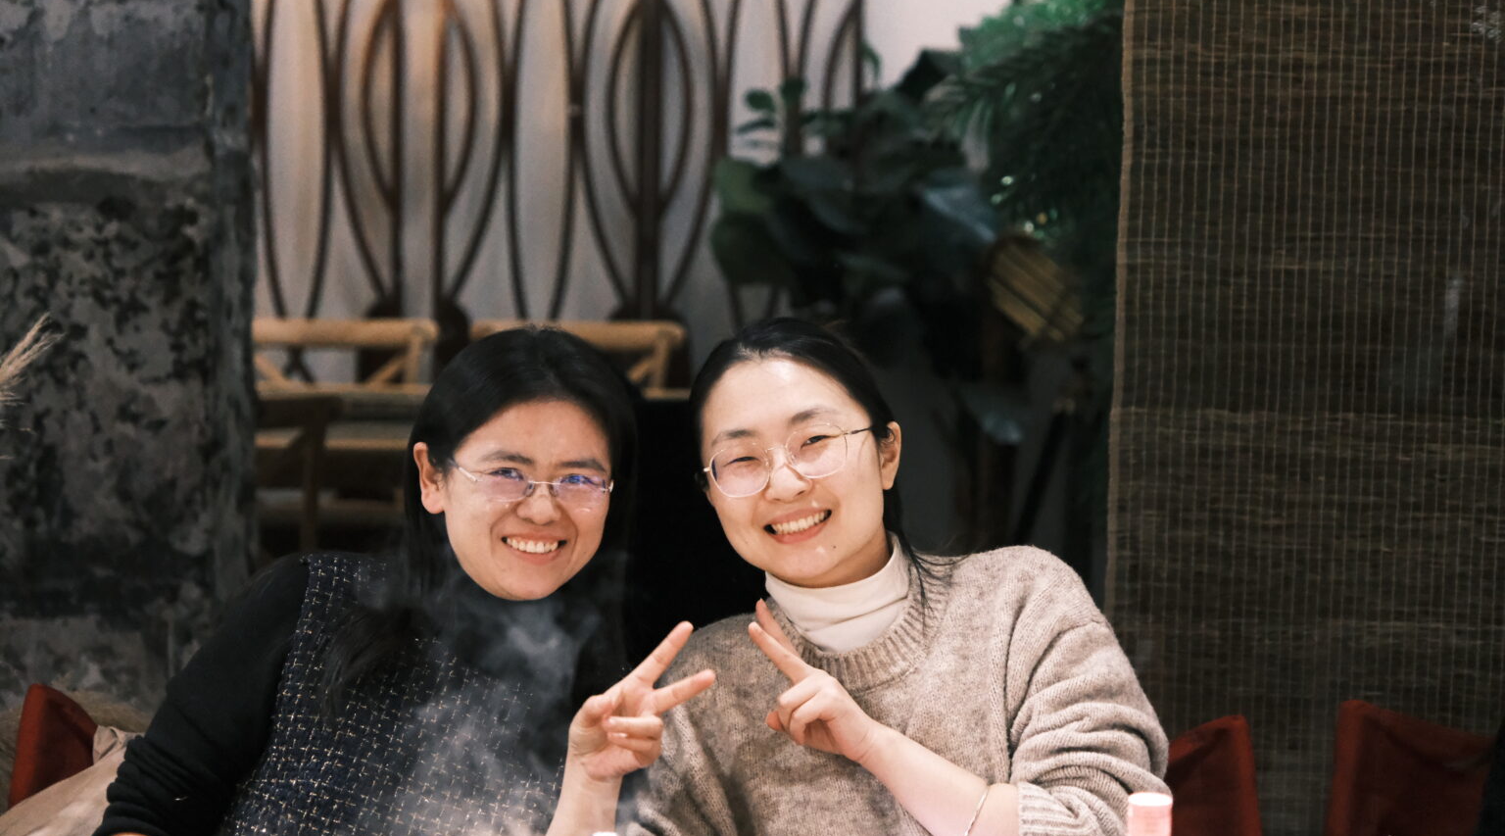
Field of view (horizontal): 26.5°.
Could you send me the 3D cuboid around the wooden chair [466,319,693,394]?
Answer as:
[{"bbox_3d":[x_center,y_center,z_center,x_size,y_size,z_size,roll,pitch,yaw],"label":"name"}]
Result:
[{"bbox_3d":[-0.390,0.227,6.973,0.490,0.830,0.510,1,8,-2],"label":"wooden chair"}]

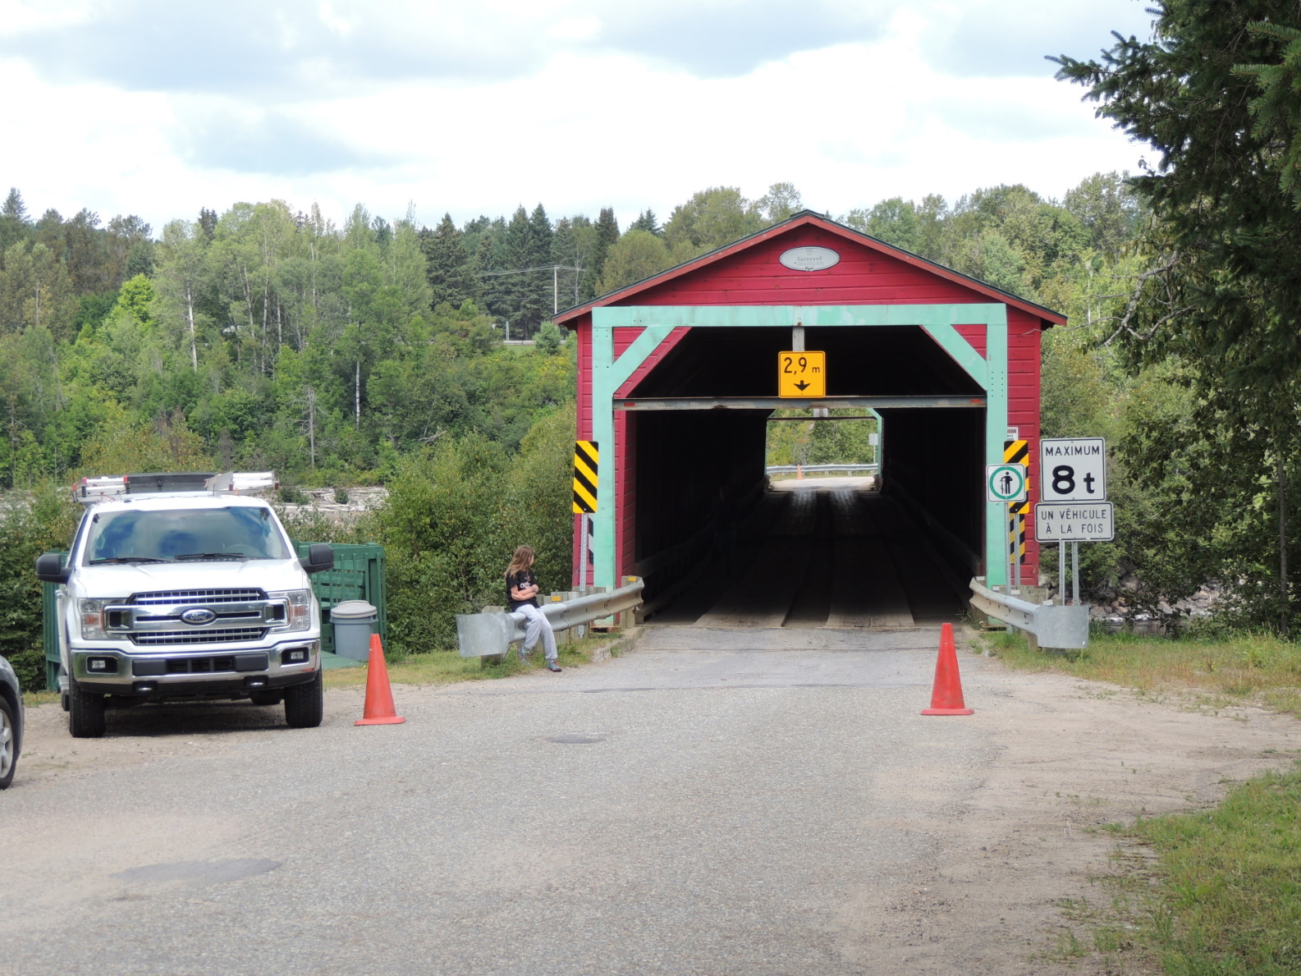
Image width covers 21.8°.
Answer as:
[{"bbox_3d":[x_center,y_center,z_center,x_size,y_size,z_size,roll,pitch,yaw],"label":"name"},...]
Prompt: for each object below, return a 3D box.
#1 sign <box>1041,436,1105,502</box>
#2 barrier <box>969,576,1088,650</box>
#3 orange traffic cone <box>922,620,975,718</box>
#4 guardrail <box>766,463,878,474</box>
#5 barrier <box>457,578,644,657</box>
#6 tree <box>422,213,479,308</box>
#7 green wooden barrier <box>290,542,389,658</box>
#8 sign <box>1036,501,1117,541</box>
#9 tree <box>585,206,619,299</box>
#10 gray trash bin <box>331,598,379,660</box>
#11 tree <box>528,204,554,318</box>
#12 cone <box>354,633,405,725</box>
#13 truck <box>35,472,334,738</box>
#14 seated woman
[{"bbox_3d":[4.906,-0.206,39.200,0.750,0.735,0.030,-2,1,3],"label":"sign"},{"bbox_3d":[4.640,1.545,42.250,0.720,0.600,8.000,0,1,1],"label":"barrier"},{"bbox_3d":[2.343,1.432,26.700,0.410,0.730,0.410,0,1,3],"label":"orange traffic cone"},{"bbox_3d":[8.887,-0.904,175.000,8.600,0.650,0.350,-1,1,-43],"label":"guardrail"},{"bbox_3d":[-1.120,1.588,42.080,0.720,0.620,8.900,0,1,10],"label":"barrier"},{"bbox_3d":[-20.771,-21.665,350.000,6.200,13.600,6.200,0,1,3],"label":"tree"},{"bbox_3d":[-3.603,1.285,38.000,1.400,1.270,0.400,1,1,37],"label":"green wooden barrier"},{"bbox_3d":[4.924,0.395,39.200,0.905,0.450,0.030,-2,1,3],"label":"sign"},{"bbox_3d":[-5.709,-25.782,400.000,4.300,14.800,4.300,0,1,0],"label":"tree"},{"bbox_3d":[-3.469,1.672,39.600,0.545,0.725,0.545,-1,1,-3],"label":"gray trash bin"},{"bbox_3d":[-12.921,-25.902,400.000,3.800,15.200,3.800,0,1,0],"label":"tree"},{"bbox_3d":[-2.199,1.538,27.300,0.375,0.715,0.375,-2,1,-11],"label":"cone"},{"bbox_3d":[-3.990,0.925,28.800,2.300,2.030,5.900,-1,0,-10],"label":"truck"},{"bbox_3d":[-1.229,1.266,35.400,0.650,1.280,0.450,0,1,38],"label":"seated woman"}]

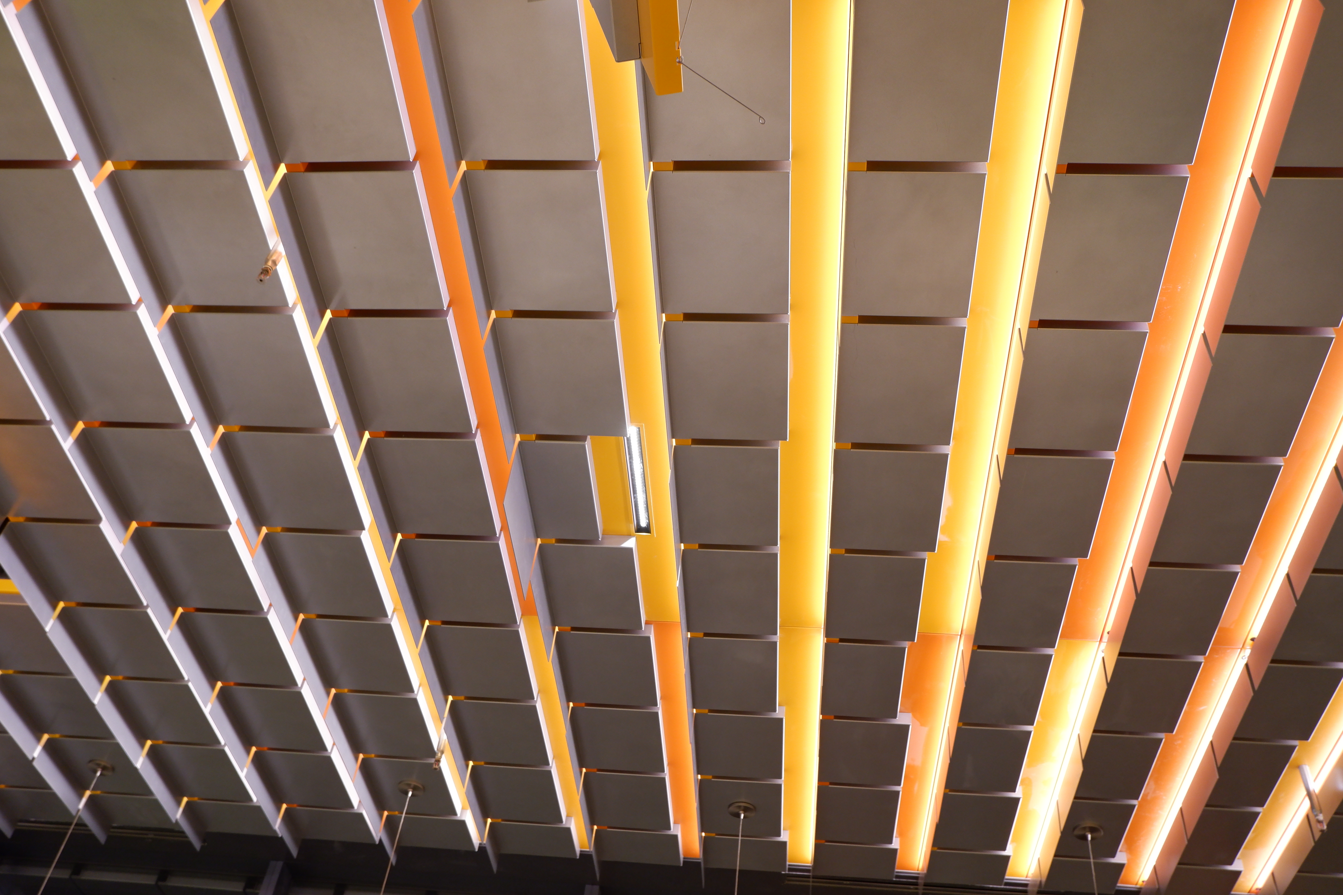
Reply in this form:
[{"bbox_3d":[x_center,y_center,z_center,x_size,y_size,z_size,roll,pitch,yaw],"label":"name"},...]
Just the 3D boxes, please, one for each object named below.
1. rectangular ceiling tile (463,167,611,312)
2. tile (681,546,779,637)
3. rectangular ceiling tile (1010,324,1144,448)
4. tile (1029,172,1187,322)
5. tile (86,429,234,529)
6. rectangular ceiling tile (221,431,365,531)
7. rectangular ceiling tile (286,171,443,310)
[{"bbox_3d":[-0.432,-0.696,4.170,0.435,0.040,0.562,2,-46,7],"label":"rectangular ceiling tile"},{"bbox_3d":[0.264,0.622,5.341,0.400,0.040,0.562,2,-46,7],"label":"tile"},{"bbox_3d":[1.409,-0.207,4.373,0.435,0.040,0.562,2,-46,7],"label":"rectangular ceiling tile"},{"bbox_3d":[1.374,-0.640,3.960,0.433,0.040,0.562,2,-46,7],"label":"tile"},{"bbox_3d":[-2.151,0.116,5.205,0.460,0.040,0.562,2,-46,7],"label":"tile"},{"bbox_3d":[-1.553,0.134,5.135,0.459,0.040,0.562,2,-46,7],"label":"rectangular ceiling tile"},{"bbox_3d":[-1.036,-0.714,4.240,0.434,0.040,0.562,2,-46,7],"label":"rectangular ceiling tile"}]

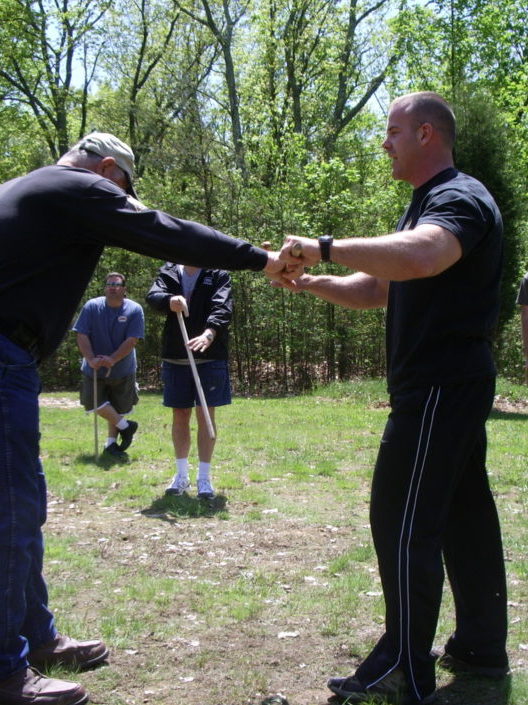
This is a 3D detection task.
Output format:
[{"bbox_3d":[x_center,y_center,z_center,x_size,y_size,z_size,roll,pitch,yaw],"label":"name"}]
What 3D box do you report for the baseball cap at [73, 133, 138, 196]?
[{"bbox_3d":[-0.441,-0.574,2.860,0.250,0.125,0.180,36,-8,-11],"label":"baseball cap"}]

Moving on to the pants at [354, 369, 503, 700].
[{"bbox_3d":[0.515,0.517,2.869,0.490,0.960,0.420,0,1,-5],"label":"pants"}]

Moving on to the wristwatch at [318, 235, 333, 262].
[{"bbox_3d":[0.173,-0.292,2.680,0.042,0.072,0.064,0,0,0],"label":"wristwatch"}]

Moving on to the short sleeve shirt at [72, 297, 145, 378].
[{"bbox_3d":[-1.325,-0.128,8.100,0.600,0.690,0.330,0,1,-14],"label":"short sleeve shirt"}]

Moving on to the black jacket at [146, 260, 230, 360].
[{"bbox_3d":[-0.489,-0.270,6.236,0.570,0.670,0.400,0,1,3],"label":"black jacket"}]

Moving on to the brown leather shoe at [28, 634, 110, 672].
[{"bbox_3d":[-0.615,0.890,2.850,0.310,0.120,0.120,0,1,-12],"label":"brown leather shoe"}]

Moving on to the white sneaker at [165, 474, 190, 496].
[{"bbox_3d":[-0.564,0.864,6.200,0.110,0.120,0.290,1,2,25],"label":"white sneaker"}]

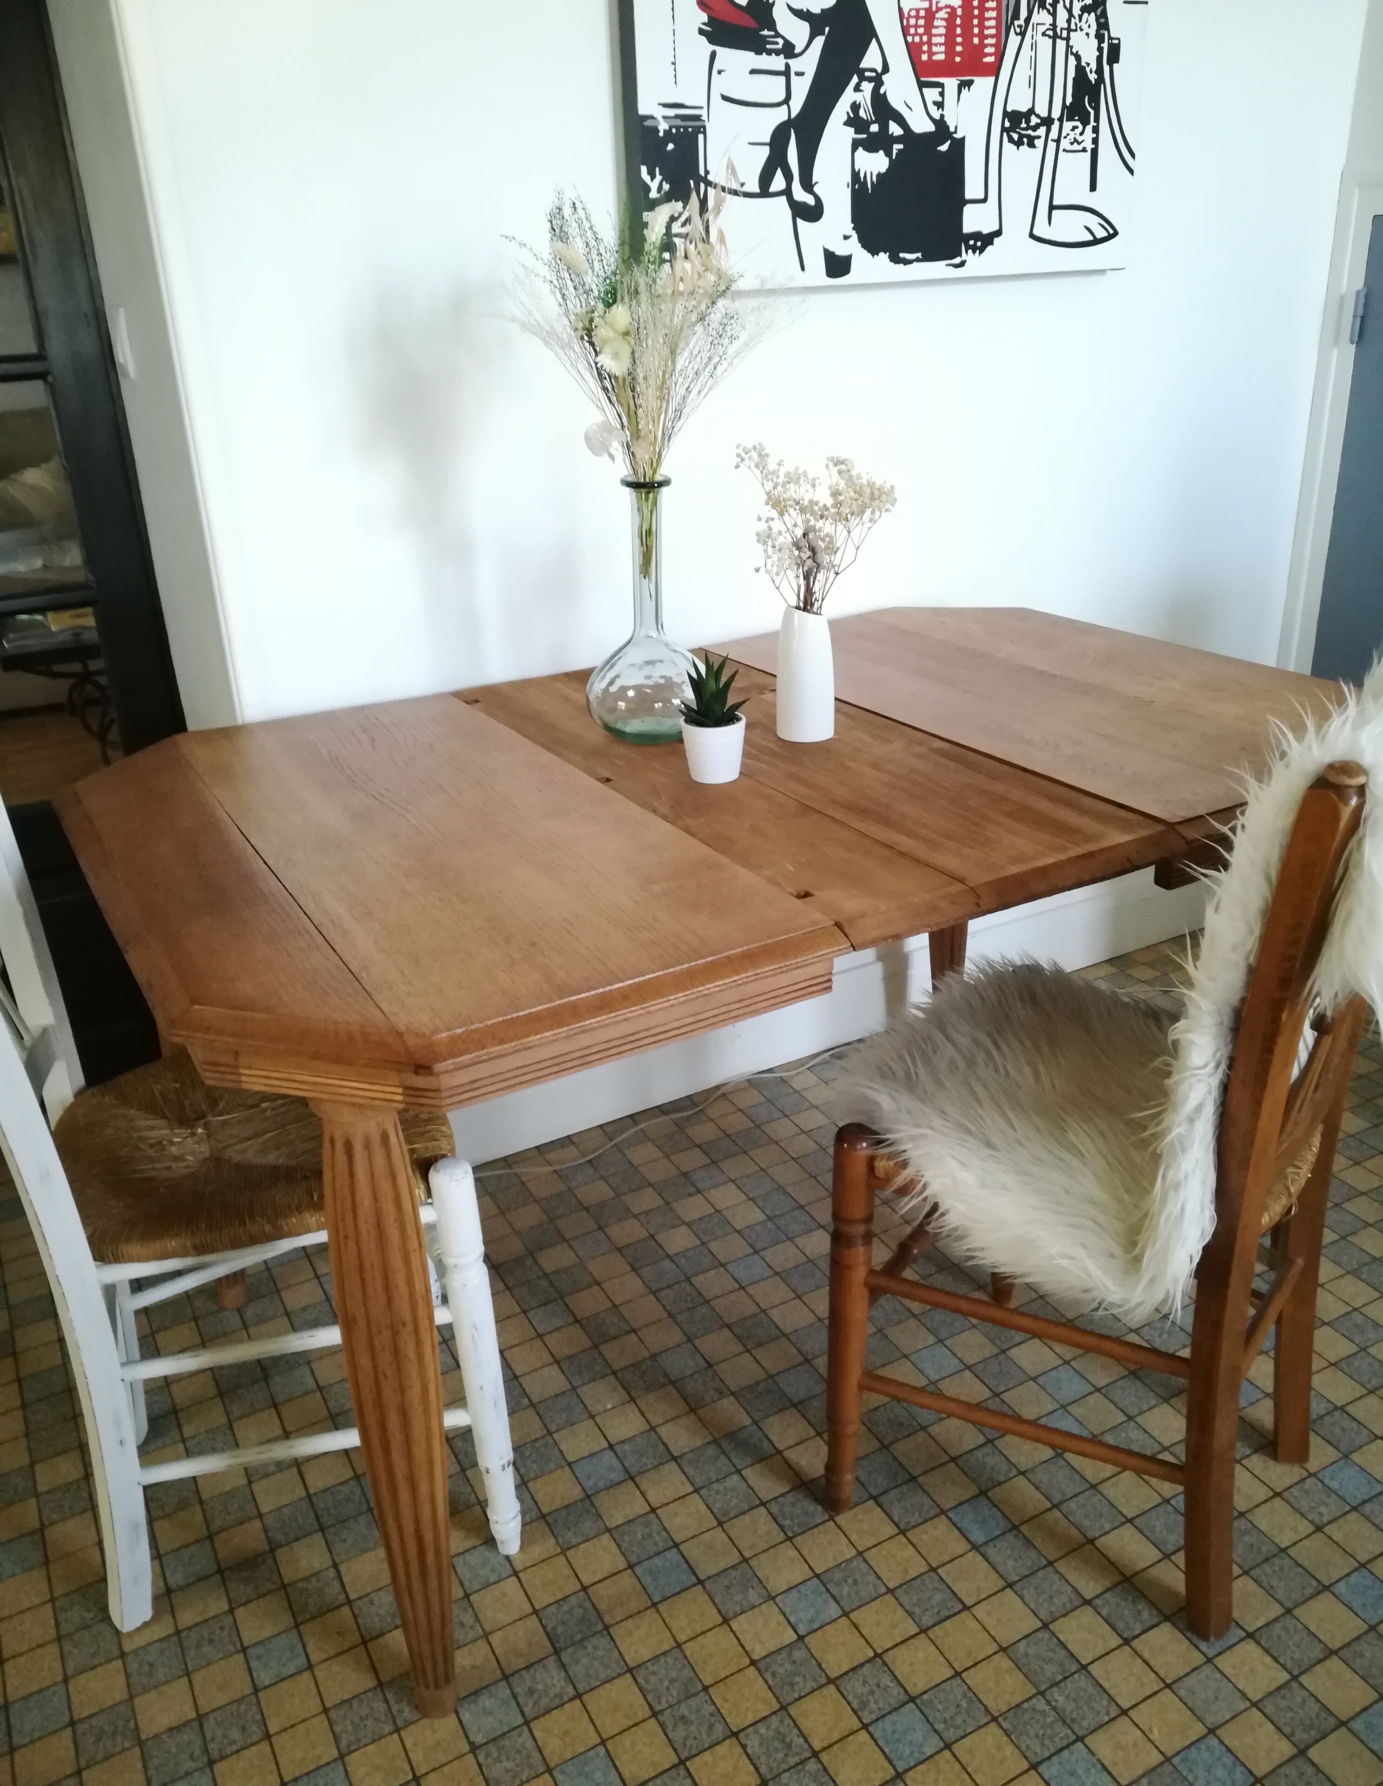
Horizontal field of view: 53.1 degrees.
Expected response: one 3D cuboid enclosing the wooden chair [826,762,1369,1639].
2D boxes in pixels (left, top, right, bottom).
[{"bbox_3d":[0.420,0.230,1.368,0.424,0.880,0.433,15,29,35],"label":"wooden chair"}]

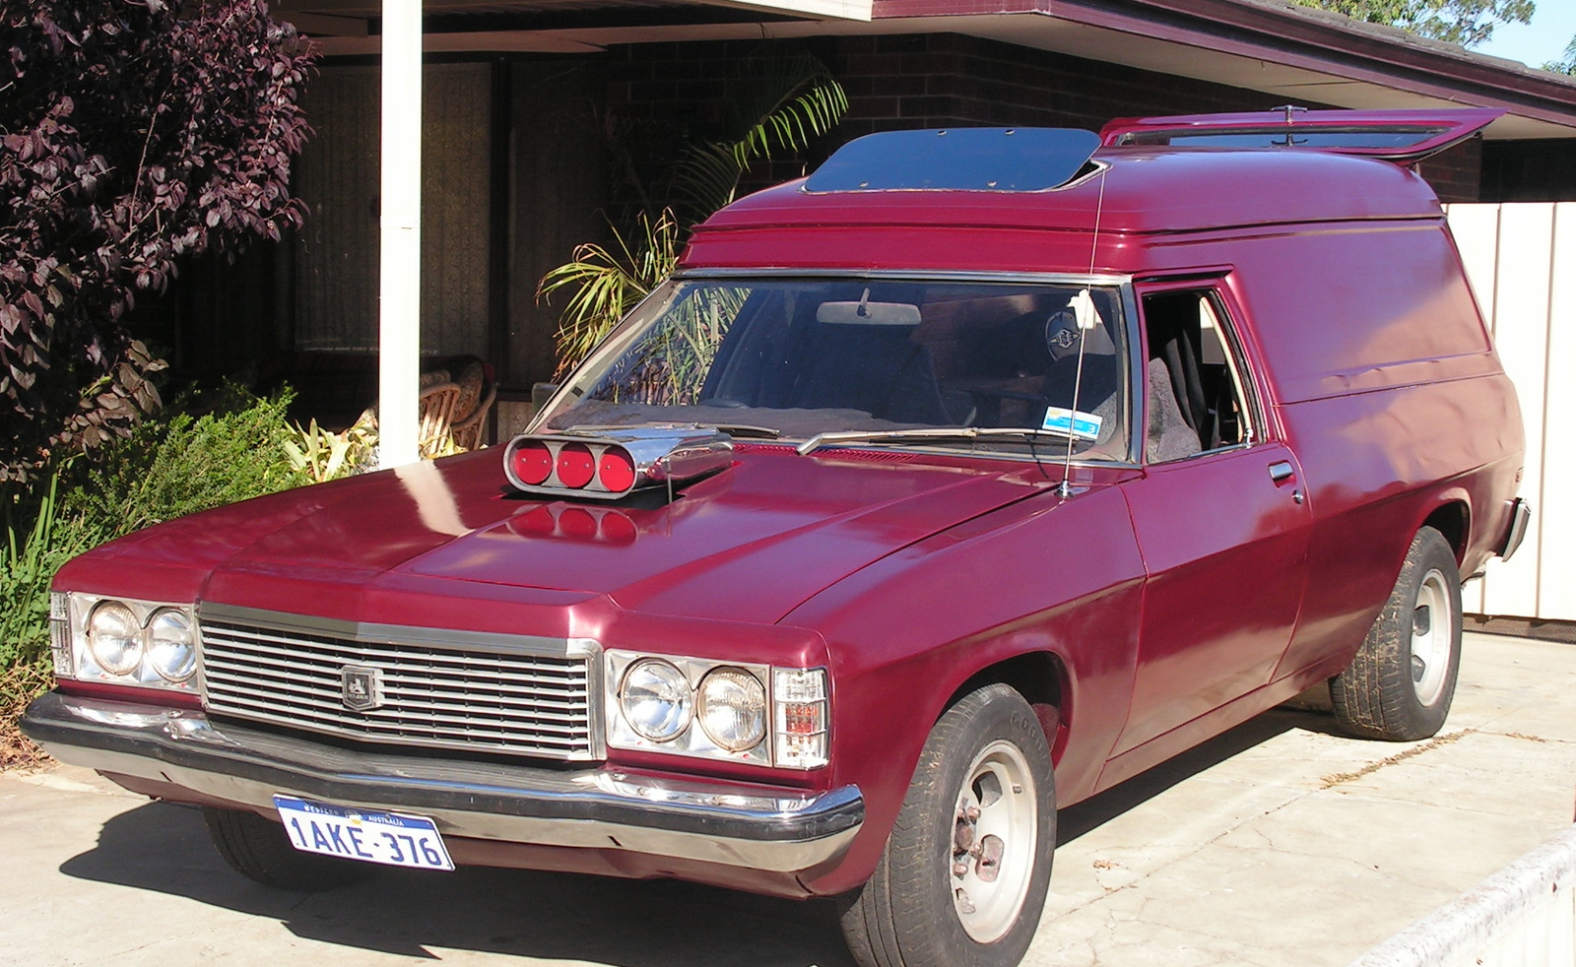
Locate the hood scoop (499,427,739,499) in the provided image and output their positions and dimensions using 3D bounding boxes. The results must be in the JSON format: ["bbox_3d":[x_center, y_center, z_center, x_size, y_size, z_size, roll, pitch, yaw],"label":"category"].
[{"bbox_3d":[-0.324,-0.049,5.492,0.320,0.132,0.430,4,7,29],"label":"hood scoop"}]

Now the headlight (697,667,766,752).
[{"bbox_3d":[-0.084,0.377,4.545,0.150,0.150,0.080,4,7,29],"label":"headlight"}]

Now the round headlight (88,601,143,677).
[{"bbox_3d":[-1.294,0.302,5.224,0.150,0.150,0.080,4,7,29],"label":"round headlight"}]

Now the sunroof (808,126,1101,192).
[{"bbox_3d":[0.420,-0.812,6.733,0.720,0.040,0.330,4,36,29],"label":"sunroof"}]

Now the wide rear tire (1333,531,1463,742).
[{"bbox_3d":[1.748,0.427,7.709,0.235,0.607,0.607,4,7,29],"label":"wide rear tire"}]

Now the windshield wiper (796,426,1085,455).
[{"bbox_3d":[0.328,-0.086,5.891,0.635,0.055,0.065,-2,5,11],"label":"windshield wiper"}]

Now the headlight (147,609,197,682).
[{"bbox_3d":[-1.163,0.310,5.151,0.150,0.150,0.080,4,7,29],"label":"headlight"}]

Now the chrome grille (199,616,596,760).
[{"bbox_3d":[-0.734,0.355,4.806,0.900,0.200,0.120,4,7,29],"label":"chrome grille"}]

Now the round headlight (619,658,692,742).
[{"bbox_3d":[-0.215,0.369,4.618,0.150,0.150,0.080,4,7,29],"label":"round headlight"}]

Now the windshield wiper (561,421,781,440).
[{"bbox_3d":[-0.284,-0.115,6.201,0.620,0.060,0.070,1,5,31],"label":"windshield wiper"}]

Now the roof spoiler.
[{"bbox_3d":[1.556,-1.132,8.722,1.390,0.110,0.610,4,21,29],"label":"roof spoiler"}]

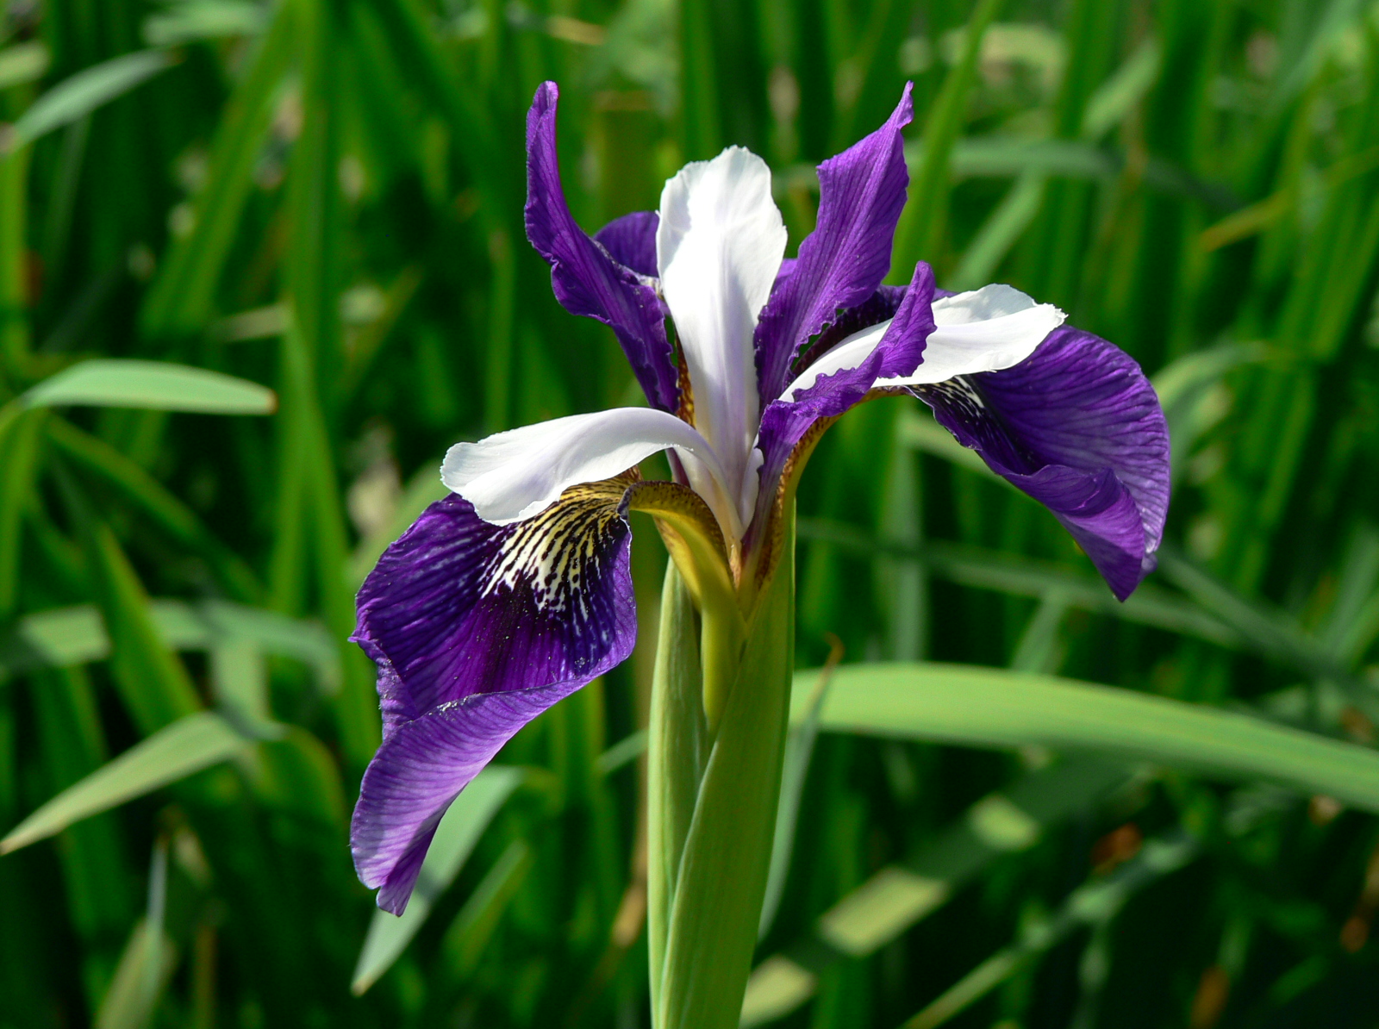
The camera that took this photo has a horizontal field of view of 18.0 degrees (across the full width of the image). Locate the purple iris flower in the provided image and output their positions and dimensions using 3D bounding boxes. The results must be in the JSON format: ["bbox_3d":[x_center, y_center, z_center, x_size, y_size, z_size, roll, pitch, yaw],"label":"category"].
[{"bbox_3d":[0.009,-0.004,0.530,0.100,0.096,0.086,2,13,0],"label":"purple iris flower"}]

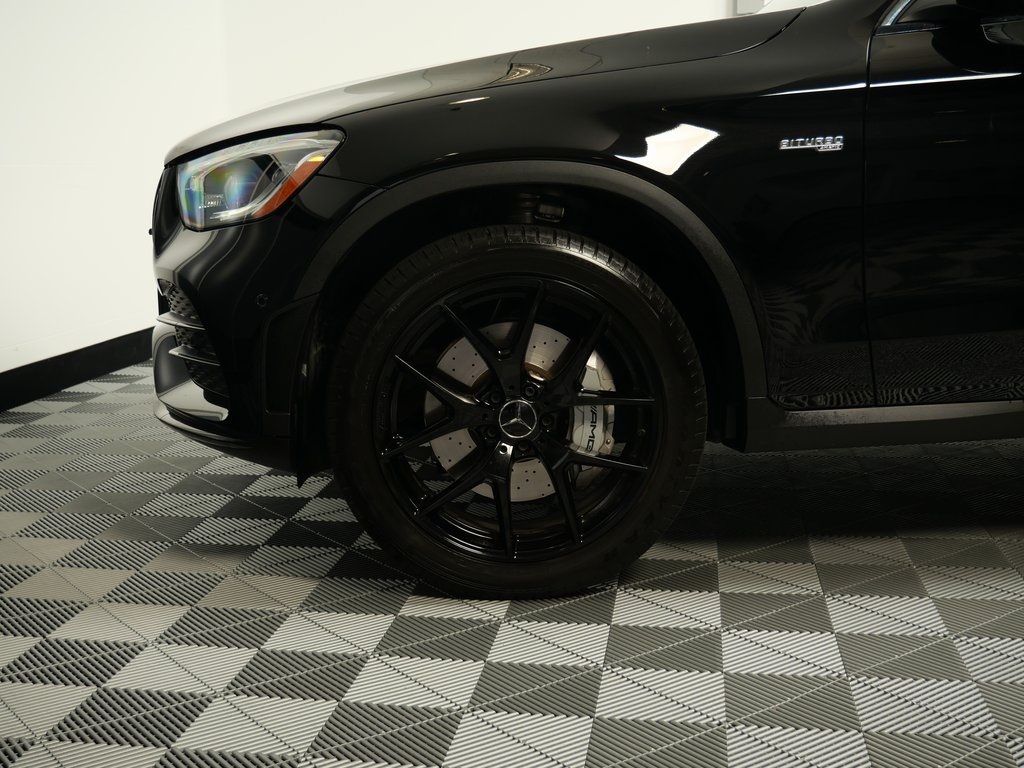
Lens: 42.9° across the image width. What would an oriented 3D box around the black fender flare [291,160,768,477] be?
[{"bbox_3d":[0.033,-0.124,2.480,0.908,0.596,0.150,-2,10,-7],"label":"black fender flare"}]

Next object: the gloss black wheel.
[{"bbox_3d":[0.009,0.052,2.585,0.731,0.723,0.262,-1,10,-6],"label":"gloss black wheel"}]

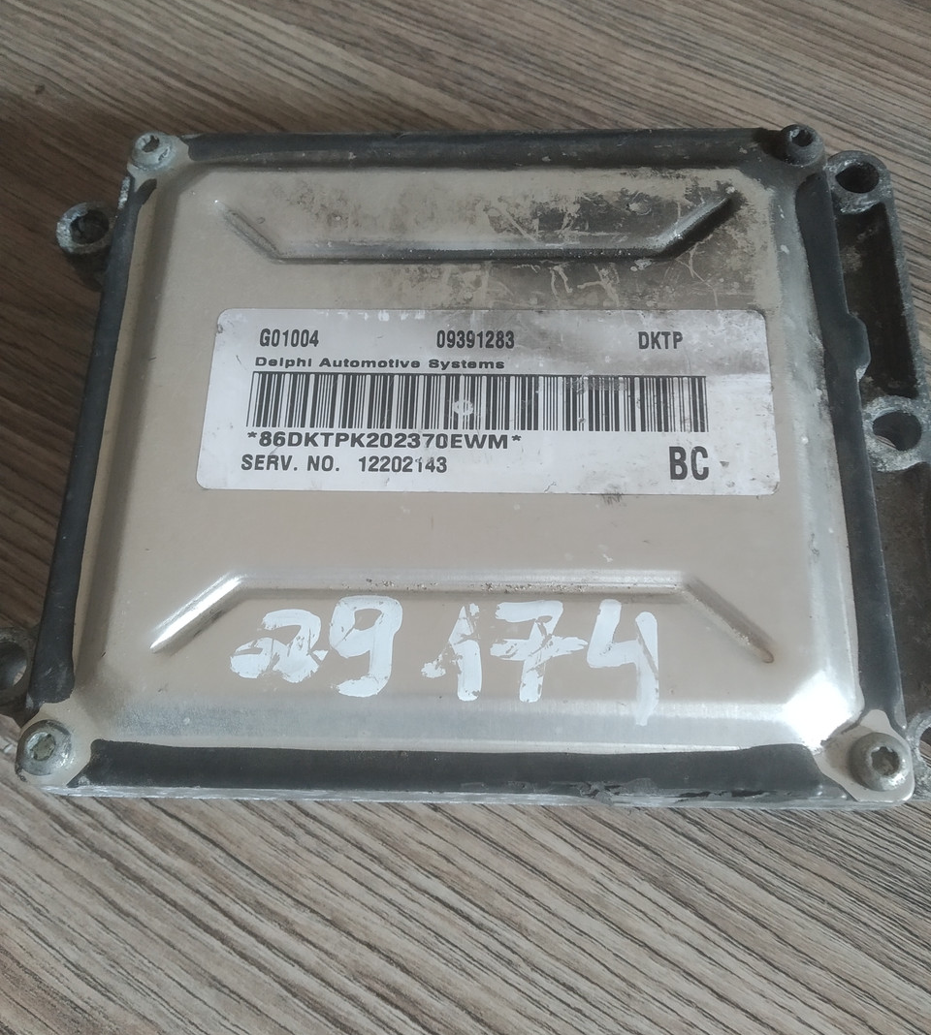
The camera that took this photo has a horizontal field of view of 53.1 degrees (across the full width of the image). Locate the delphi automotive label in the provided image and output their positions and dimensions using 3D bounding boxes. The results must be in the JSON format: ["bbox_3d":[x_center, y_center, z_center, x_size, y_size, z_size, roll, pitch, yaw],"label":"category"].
[{"bbox_3d":[0.003,-0.019,0.148,0.089,0.001,0.032,1,70,2],"label":"delphi automotive label"}]

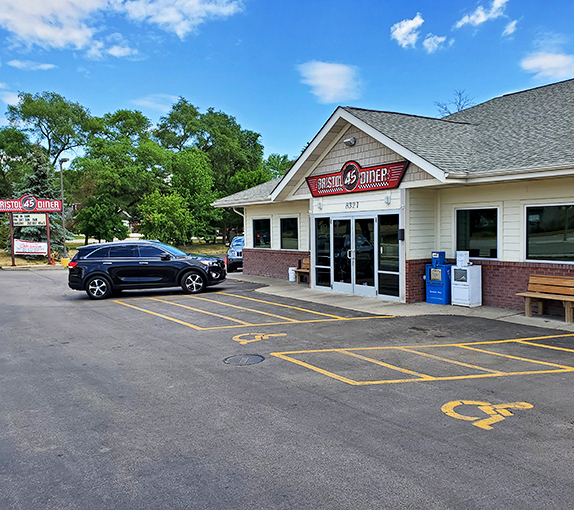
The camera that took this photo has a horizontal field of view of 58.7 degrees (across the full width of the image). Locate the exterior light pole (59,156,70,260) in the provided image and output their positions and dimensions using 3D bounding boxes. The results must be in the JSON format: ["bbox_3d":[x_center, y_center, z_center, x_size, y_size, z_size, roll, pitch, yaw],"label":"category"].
[{"bbox_3d":[-12.815,-2.723,29.400,0.550,5.900,0.300,1,4,37],"label":"exterior light pole"}]

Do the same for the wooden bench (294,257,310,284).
[{"bbox_3d":[0.775,0.570,16.336,0.660,0.770,1.220,-3,4,-34],"label":"wooden bench"}]

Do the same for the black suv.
[{"bbox_3d":[-4.150,0.360,15.800,4.760,1.690,1.910,-1,3,-2],"label":"black suv"}]

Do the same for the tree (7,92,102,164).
[{"bbox_3d":[-25.498,-9.235,56.475,10.000,17.420,9.800,-3,3,-25],"label":"tree"}]

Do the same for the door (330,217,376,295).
[{"bbox_3d":[1.767,0.002,13.741,0.090,2.140,1.850,-3,4,-34],"label":"door"}]

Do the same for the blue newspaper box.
[{"bbox_3d":[3.606,0.523,11.931,0.440,1.230,0.530,-3,4,-34],"label":"blue newspaper box"}]

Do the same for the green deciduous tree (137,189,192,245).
[{"bbox_3d":[-12.177,-3.535,51.167,5.300,6.120,5.300,-2,3,-13],"label":"green deciduous tree"}]

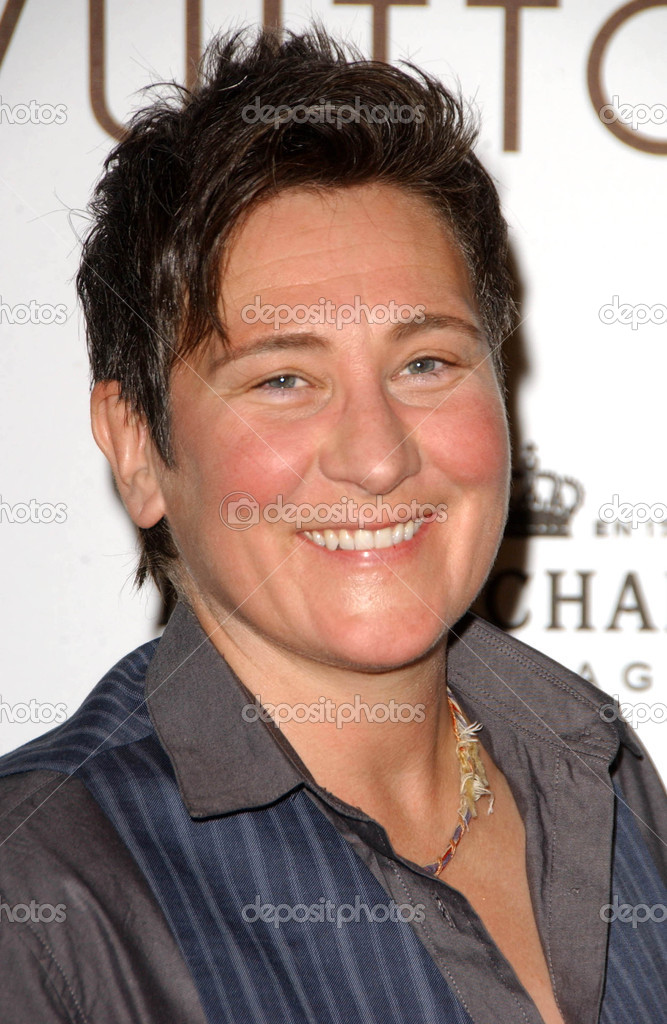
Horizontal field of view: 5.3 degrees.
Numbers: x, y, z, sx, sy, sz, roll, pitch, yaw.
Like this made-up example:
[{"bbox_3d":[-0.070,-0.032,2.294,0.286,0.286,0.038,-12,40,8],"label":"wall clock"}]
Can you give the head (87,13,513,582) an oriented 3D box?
[{"bbox_3d":[-0.013,-0.069,2.970,0.177,0.256,0.225,-5,0,-15],"label":"head"}]

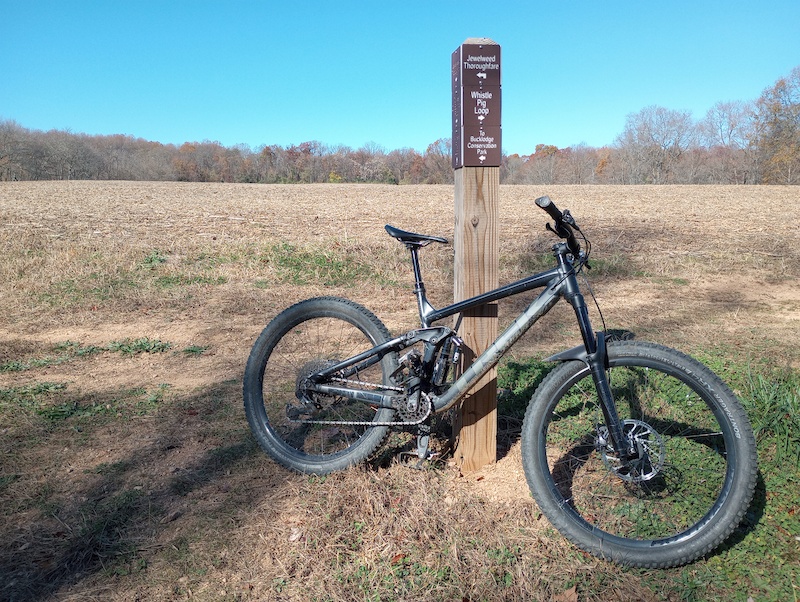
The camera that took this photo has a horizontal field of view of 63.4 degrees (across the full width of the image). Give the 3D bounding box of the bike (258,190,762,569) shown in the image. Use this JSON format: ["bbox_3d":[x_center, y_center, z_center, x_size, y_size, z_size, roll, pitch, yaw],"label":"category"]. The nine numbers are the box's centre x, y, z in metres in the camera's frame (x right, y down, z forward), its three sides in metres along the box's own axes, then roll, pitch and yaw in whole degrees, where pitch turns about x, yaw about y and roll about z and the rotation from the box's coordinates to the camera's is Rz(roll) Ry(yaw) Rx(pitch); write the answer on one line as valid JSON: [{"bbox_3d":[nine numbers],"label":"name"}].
[{"bbox_3d":[0.251,0.244,2.431,1.962,1.095,0.785,8,-5,25],"label":"bike"}]

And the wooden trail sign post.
[{"bbox_3d":[0.299,-0.159,2.549,0.149,1.658,0.149,-2,8,-9],"label":"wooden trail sign post"}]

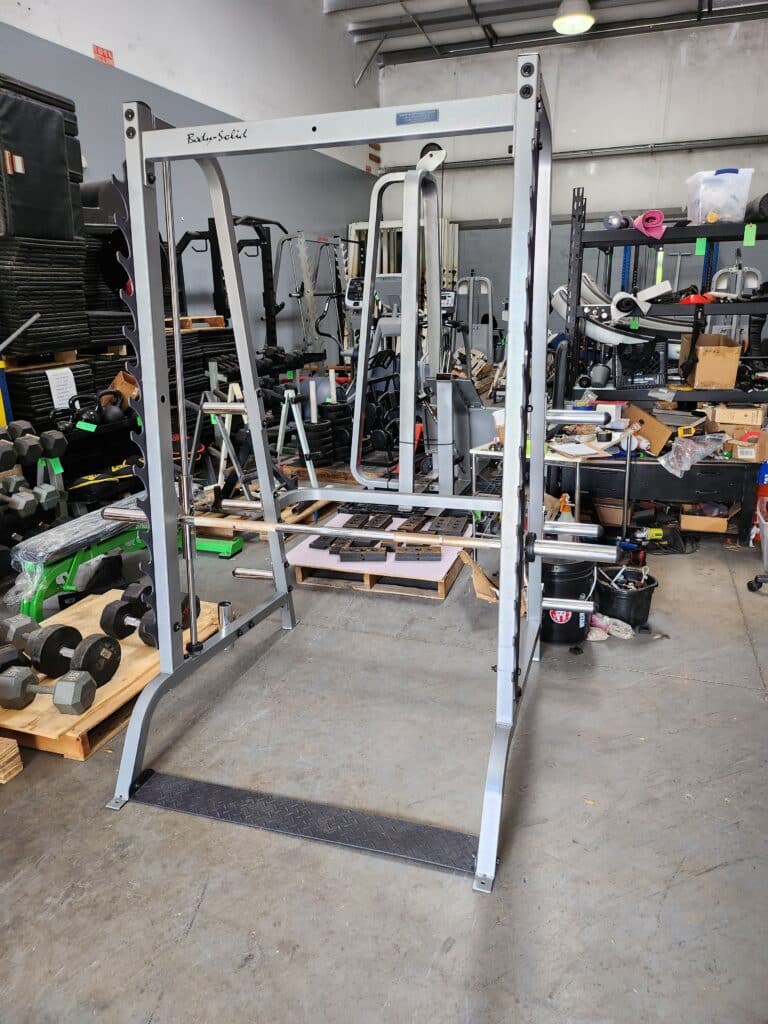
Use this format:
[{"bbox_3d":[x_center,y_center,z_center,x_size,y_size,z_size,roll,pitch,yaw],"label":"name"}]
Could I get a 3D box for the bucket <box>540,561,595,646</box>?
[{"bbox_3d":[0.911,0.434,3.591,0.310,0.385,0.310,3,12,15],"label":"bucket"}]

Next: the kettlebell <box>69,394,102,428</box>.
[{"bbox_3d":[-1.927,-0.651,4.600,0.190,0.225,0.175,-8,18,-21],"label":"kettlebell"}]

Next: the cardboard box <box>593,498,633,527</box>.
[{"bbox_3d":[1.868,0.004,5.780,0.260,0.200,0.220,-2,12,-10],"label":"cardboard box"}]

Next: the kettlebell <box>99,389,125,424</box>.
[{"bbox_3d":[-1.835,-0.713,4.800,0.180,0.260,0.165,-4,12,-20],"label":"kettlebell"}]

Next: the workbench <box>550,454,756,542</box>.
[{"bbox_3d":[1.723,-0.145,4.729,1.228,0.542,0.580,2,17,10],"label":"workbench"}]

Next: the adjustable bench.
[{"bbox_3d":[-1.469,0.205,4.019,0.680,0.449,1.357,4,18,17],"label":"adjustable bench"}]

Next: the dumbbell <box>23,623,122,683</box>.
[{"bbox_3d":[-1.229,0.572,2.830,0.291,0.208,0.208,5,18,21],"label":"dumbbell"}]

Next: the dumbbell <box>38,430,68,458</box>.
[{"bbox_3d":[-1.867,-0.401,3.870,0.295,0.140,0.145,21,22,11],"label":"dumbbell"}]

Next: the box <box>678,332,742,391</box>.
[{"bbox_3d":[2.705,-1.246,5.900,0.360,0.430,0.310,-1,12,-8],"label":"box"}]

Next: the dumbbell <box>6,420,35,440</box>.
[{"bbox_3d":[-2.025,-0.441,4.150,0.320,0.140,0.145,19,16,13],"label":"dumbbell"}]

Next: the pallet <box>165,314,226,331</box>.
[{"bbox_3d":[-2.062,-1.500,5.824,1.050,0.120,1.070,5,12,20],"label":"pallet"}]

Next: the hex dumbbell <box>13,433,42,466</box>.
[{"bbox_3d":[-2.099,-0.397,4.000,0.320,0.140,0.145,19,16,13],"label":"hex dumbbell"}]

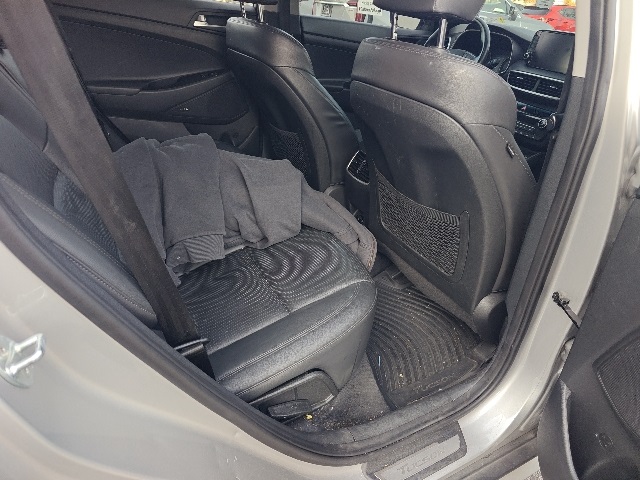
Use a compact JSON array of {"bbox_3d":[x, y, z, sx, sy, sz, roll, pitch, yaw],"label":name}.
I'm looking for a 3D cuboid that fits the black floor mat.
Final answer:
[{"bbox_3d":[0.262,0.253,1.366,0.410,0.040,0.520,-15,34,-21],"label":"black floor mat"}]

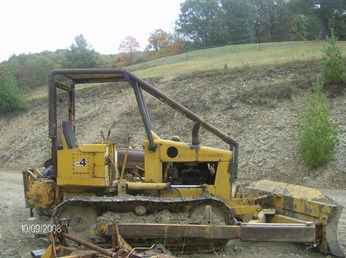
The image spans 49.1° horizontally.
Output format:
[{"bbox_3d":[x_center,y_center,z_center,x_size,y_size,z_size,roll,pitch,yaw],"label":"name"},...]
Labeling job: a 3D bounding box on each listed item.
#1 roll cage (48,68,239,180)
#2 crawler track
[{"bbox_3d":[-0.400,-0.060,6.000,2.740,1.590,1.200,0,0,4],"label":"roll cage"},{"bbox_3d":[-0.400,1.345,5.390,2.500,0.730,0.400,0,0,4],"label":"crawler track"}]

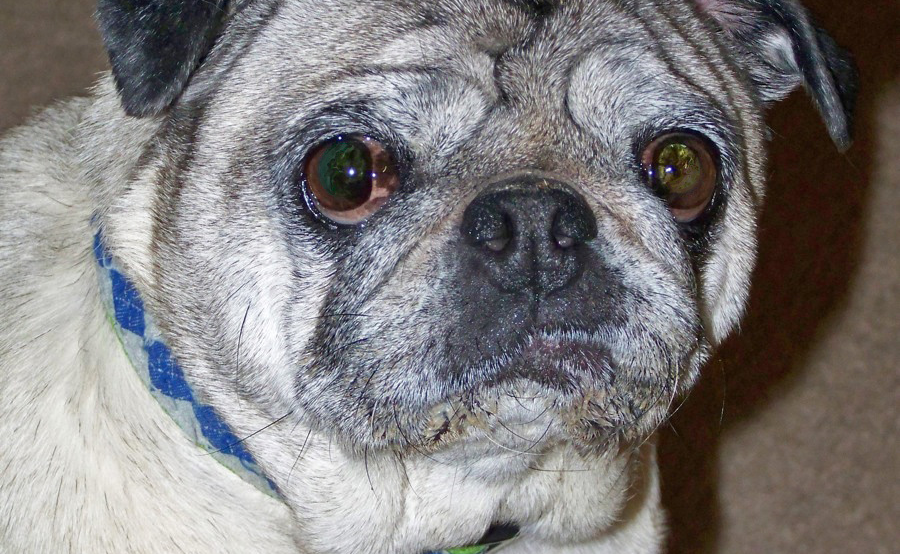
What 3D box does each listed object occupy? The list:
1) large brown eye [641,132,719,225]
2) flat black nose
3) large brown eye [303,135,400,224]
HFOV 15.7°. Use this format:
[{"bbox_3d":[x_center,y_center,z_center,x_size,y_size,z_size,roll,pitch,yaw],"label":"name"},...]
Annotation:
[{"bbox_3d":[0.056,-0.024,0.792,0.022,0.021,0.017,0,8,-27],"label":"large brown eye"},{"bbox_3d":[0.018,-0.009,0.765,0.033,0.027,0.019,0,15,-17],"label":"flat black nose"},{"bbox_3d":[-0.023,-0.023,0.769,0.023,0.021,0.017,0,8,-3],"label":"large brown eye"}]

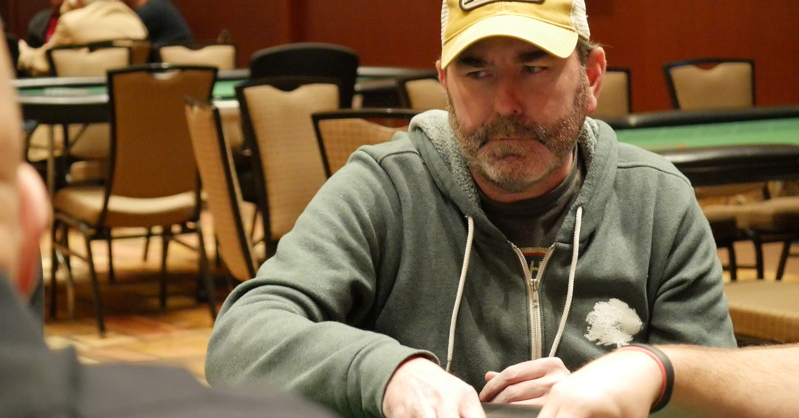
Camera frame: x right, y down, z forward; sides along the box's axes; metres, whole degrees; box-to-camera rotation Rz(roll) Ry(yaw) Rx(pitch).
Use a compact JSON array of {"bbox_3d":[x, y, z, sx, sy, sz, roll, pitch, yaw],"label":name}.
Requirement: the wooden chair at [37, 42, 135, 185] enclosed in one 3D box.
[{"bbox_3d":[-1.307,-0.254,10.131,0.460,0.940,0.600,-3,7,-24],"label":"wooden chair"}]

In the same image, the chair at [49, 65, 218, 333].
[{"bbox_3d":[-0.966,-0.068,8.327,0.460,0.940,0.600,-4,7,-27],"label":"chair"}]

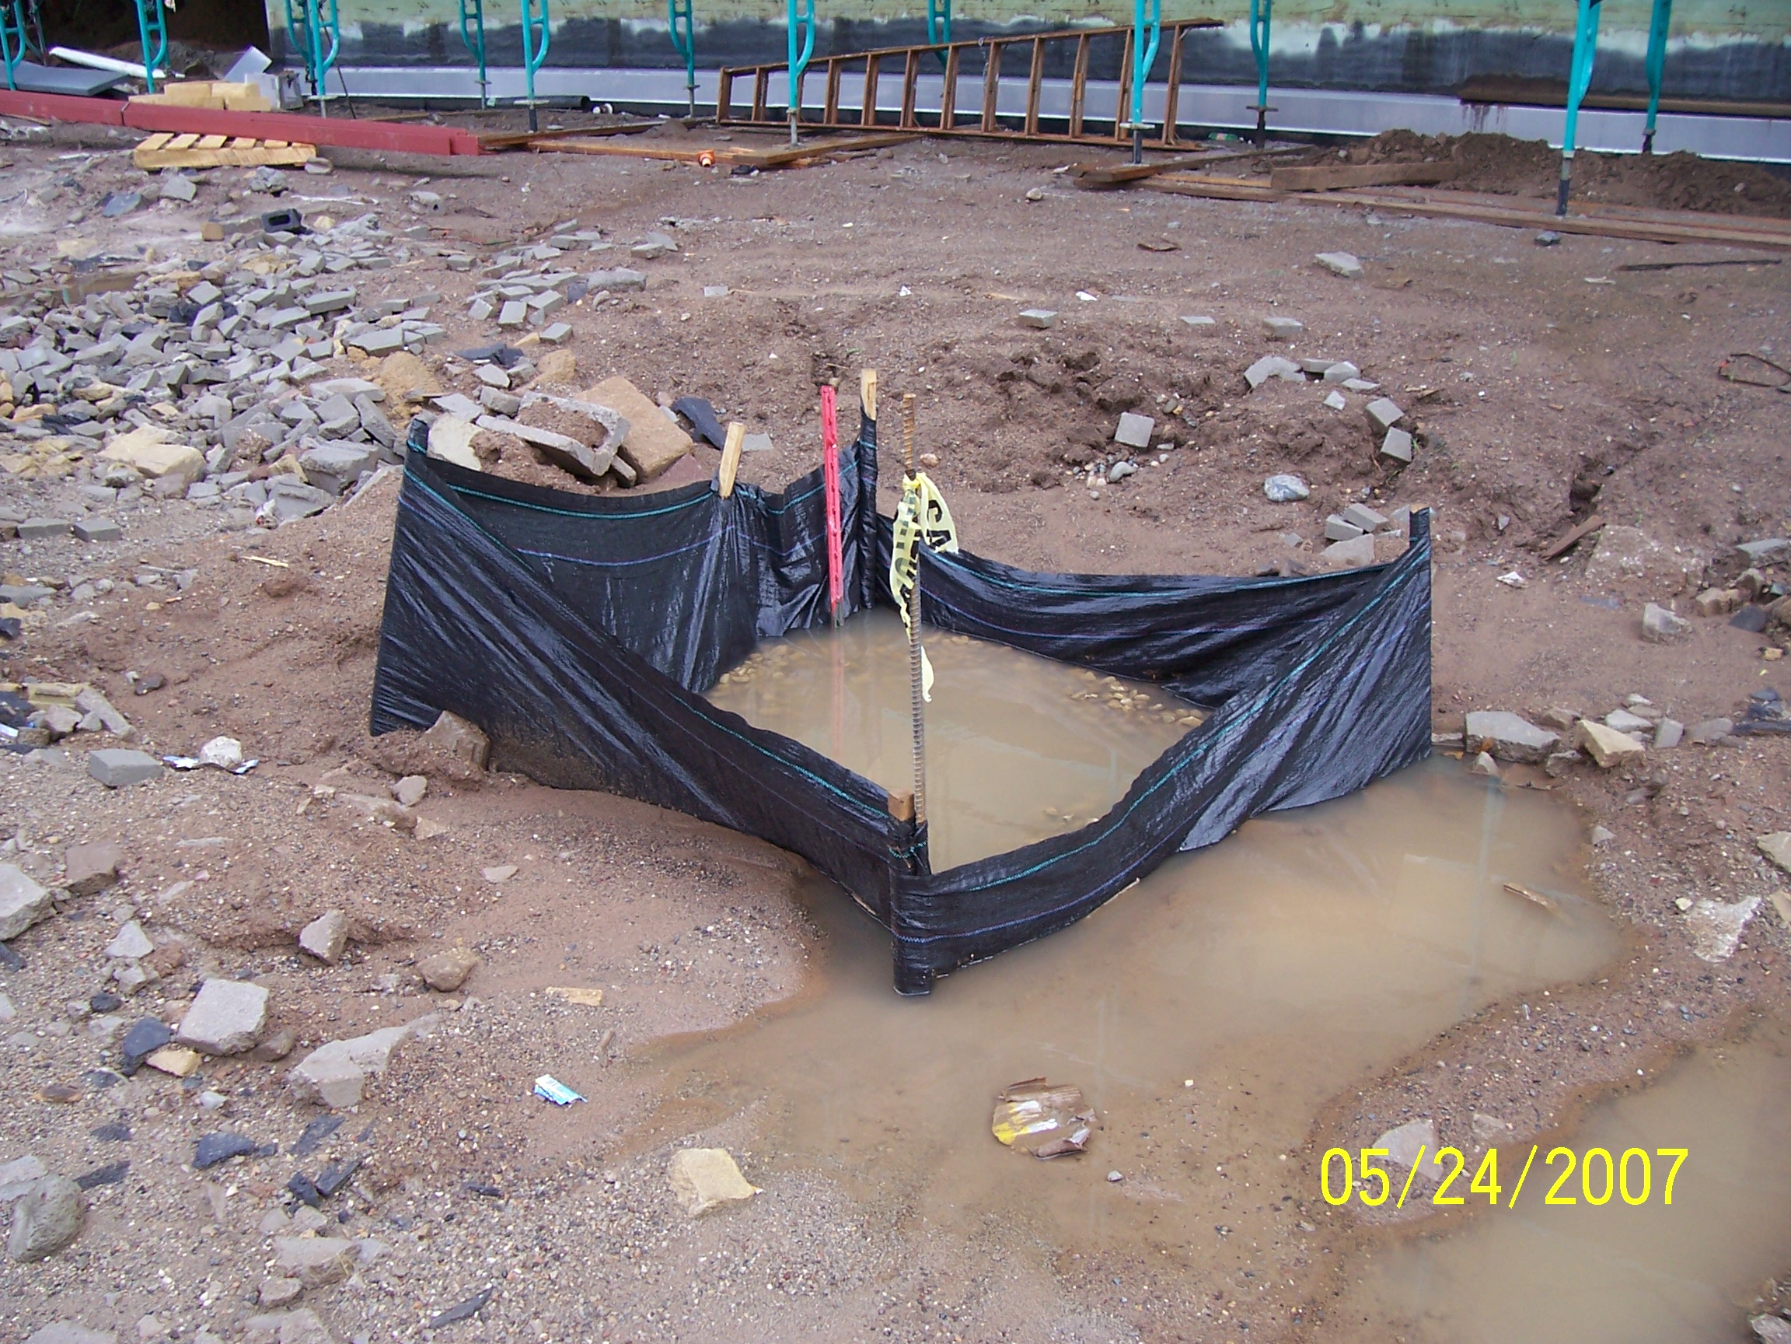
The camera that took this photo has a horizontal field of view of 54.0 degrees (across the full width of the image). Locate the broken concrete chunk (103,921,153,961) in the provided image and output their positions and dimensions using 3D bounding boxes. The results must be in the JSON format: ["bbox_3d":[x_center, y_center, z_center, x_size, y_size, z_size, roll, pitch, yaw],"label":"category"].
[{"bbox_3d":[-1.300,0.454,2.981,0.070,0.040,0.062,0,22,0],"label":"broken concrete chunk"}]

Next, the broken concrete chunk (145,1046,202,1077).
[{"bbox_3d":[-1.100,0.592,2.678,0.080,0.030,0.048,3,22,9],"label":"broken concrete chunk"}]

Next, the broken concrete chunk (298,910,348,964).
[{"bbox_3d":[-0.971,0.450,2.985,0.075,0.070,0.060,-15,26,-32],"label":"broken concrete chunk"}]

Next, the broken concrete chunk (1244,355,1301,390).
[{"bbox_3d":[1.232,-0.980,5.754,0.185,0.095,0.115,0,22,0],"label":"broken concrete chunk"}]

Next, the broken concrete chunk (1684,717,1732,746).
[{"bbox_3d":[1.781,0.130,3.851,0.090,0.037,0.063,-6,22,-14],"label":"broken concrete chunk"}]

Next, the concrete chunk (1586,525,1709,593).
[{"bbox_3d":[1.902,-0.283,4.452,0.285,0.110,0.250,8,23,20],"label":"concrete chunk"}]

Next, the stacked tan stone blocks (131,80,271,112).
[{"bbox_3d":[-4.849,-4.022,12.300,0.820,0.200,0.380,0,22,0],"label":"stacked tan stone blocks"}]

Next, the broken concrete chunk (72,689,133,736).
[{"bbox_3d":[-1.752,0.088,3.884,0.174,0.075,0.062,20,29,41],"label":"broken concrete chunk"}]

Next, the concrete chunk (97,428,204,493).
[{"bbox_3d":[-2.195,-0.632,5.212,0.317,0.130,0.235,-7,22,-17],"label":"concrete chunk"}]

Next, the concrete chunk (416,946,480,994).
[{"bbox_3d":[-0.753,0.498,2.961,0.095,0.050,0.075,0,22,0],"label":"concrete chunk"}]

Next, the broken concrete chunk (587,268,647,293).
[{"bbox_3d":[-1.206,-1.694,7.621,0.255,0.080,0.190,-3,22,-7],"label":"broken concrete chunk"}]

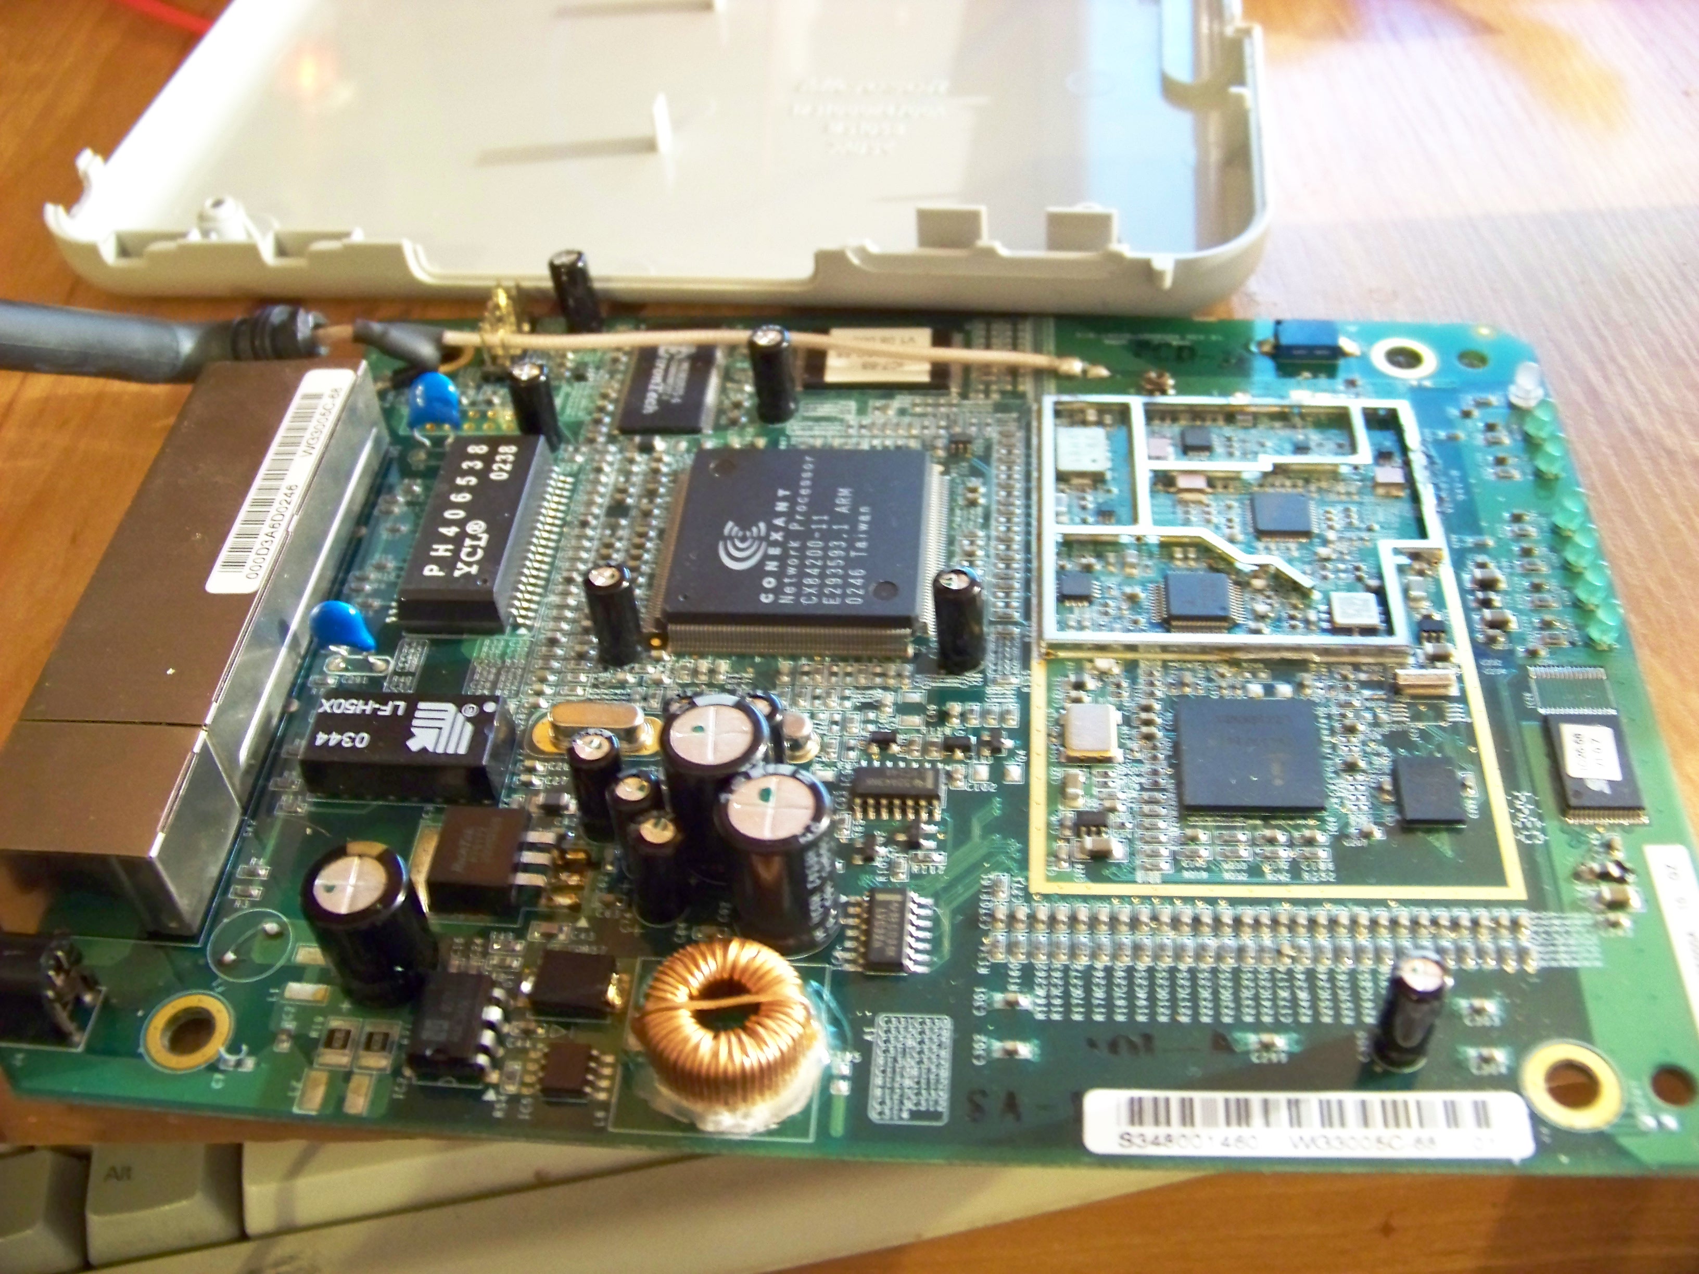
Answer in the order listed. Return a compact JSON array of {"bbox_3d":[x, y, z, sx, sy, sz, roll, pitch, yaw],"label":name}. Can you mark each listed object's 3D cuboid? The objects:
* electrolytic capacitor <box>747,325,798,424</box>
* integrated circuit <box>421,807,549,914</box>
[{"bbox_3d":[-0.010,-0.032,0.219,0.005,0.011,0.005,1,46,5],"label":"electrolytic capacitor"},{"bbox_3d":[-0.035,0.022,0.173,0.012,0.005,0.010,1,47,5],"label":"integrated circuit"}]

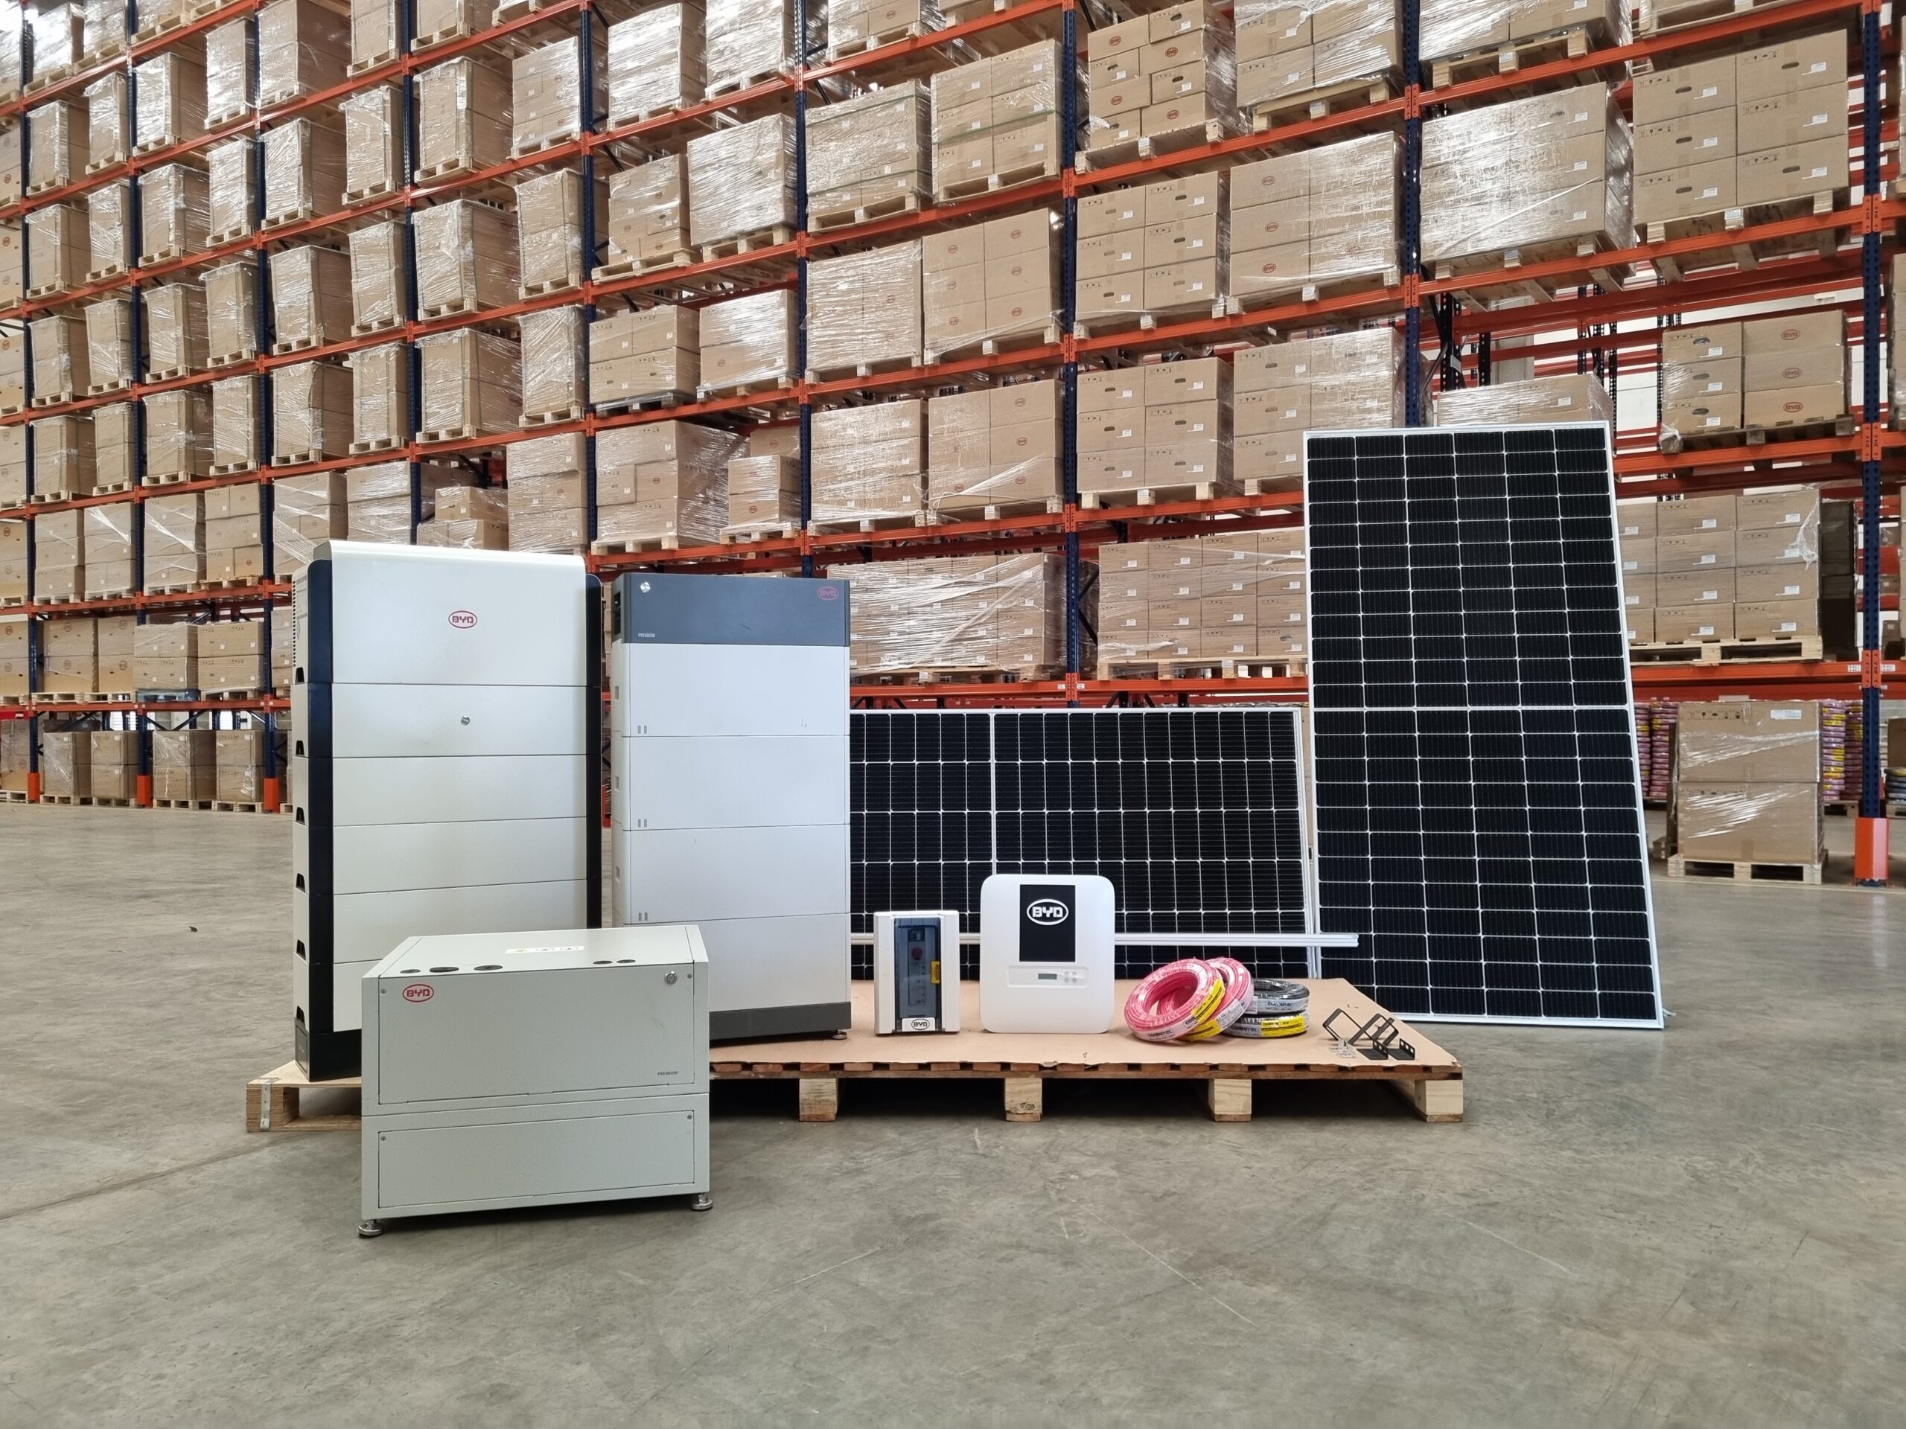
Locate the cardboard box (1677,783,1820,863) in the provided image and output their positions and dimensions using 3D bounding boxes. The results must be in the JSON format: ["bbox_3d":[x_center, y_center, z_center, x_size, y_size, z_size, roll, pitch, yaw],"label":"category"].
[{"bbox_3d":[4.921,0.638,8.863,0.716,0.458,0.948,-1,0,32],"label":"cardboard box"}]

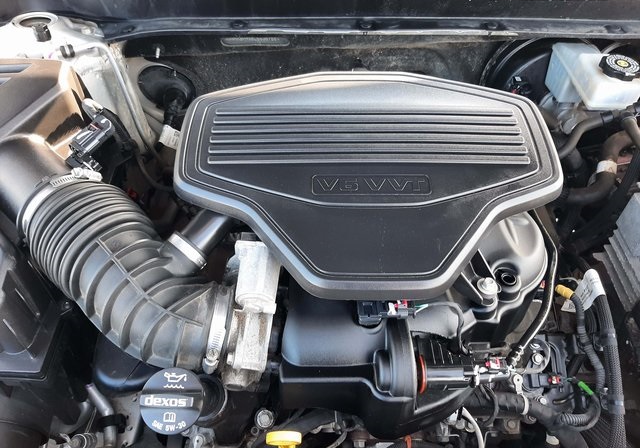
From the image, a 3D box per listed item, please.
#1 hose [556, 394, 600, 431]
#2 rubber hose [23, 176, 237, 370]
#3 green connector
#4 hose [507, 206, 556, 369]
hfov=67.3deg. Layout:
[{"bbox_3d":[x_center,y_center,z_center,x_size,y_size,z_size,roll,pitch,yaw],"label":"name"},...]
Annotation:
[{"bbox_3d":[0.312,0.227,0.580,0.052,0.020,0.040,0,67,0],"label":"hose"},{"bbox_3d":[-0.221,0.061,0.570,0.275,0.130,0.145,32,62,4],"label":"rubber hose"},{"bbox_3d":[0.318,0.197,0.575,0.022,0.009,0.009,36,72,21],"label":"green connector"},{"bbox_3d":[0.268,0.074,0.592,0.048,0.022,0.200,11,71,15],"label":"hose"}]

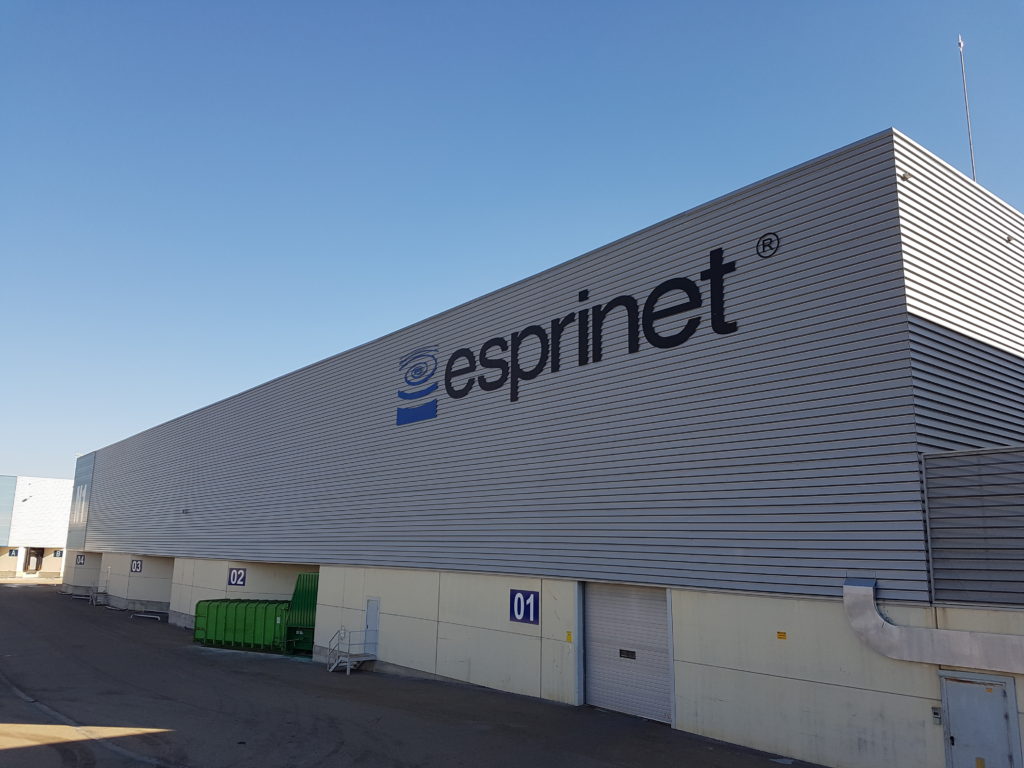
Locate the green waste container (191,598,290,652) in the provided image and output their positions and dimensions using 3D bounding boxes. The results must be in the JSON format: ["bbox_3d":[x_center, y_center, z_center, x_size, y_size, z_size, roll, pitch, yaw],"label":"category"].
[{"bbox_3d":[-13.882,13.034,41.987,6.926,2.300,2.400,-6,-14,30],"label":"green waste container"}]

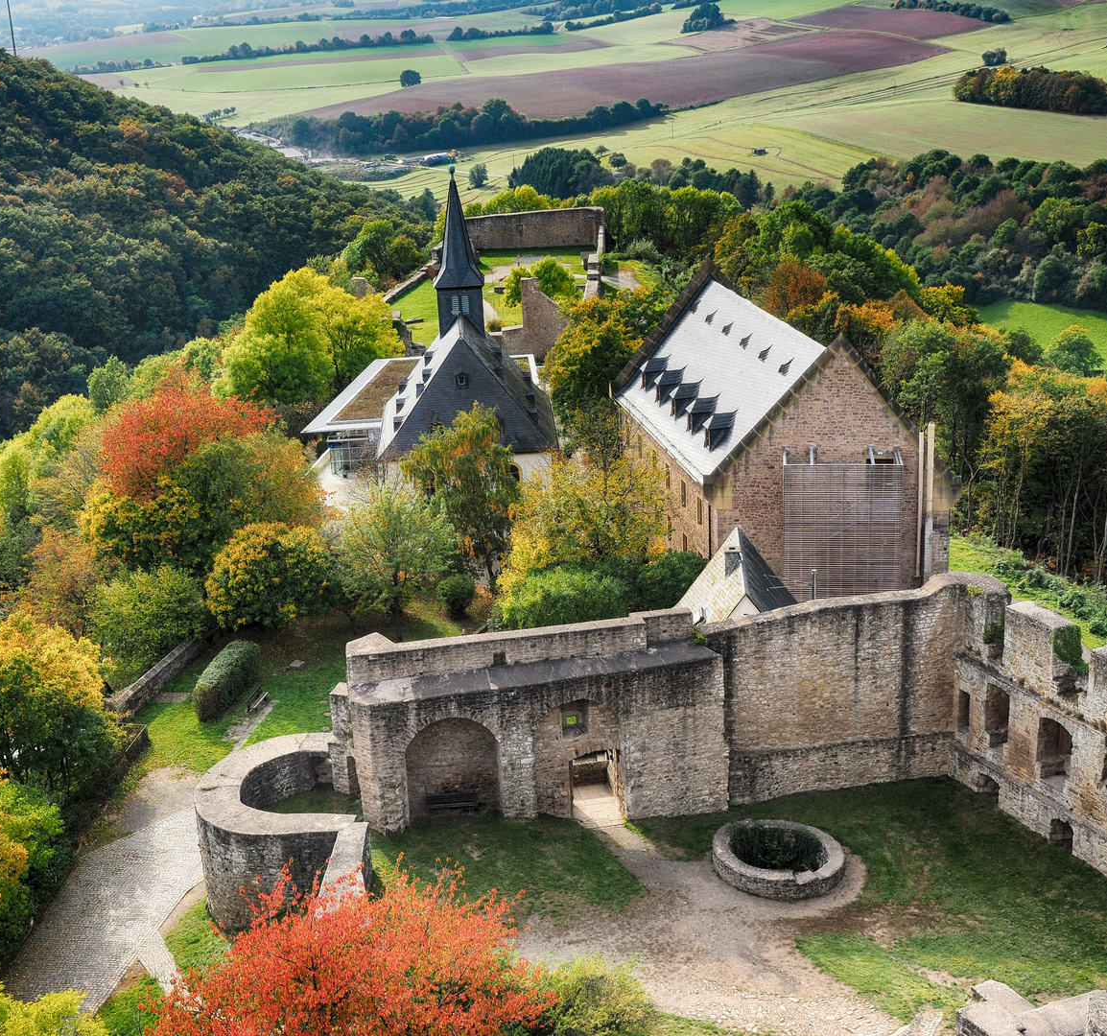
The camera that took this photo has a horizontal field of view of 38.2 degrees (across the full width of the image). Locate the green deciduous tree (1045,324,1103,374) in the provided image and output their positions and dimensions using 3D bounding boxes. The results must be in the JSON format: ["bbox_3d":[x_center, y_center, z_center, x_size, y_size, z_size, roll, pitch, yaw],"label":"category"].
[{"bbox_3d":[134.108,-42.693,409.791,14.500,14.500,14.500,-2,18,0],"label":"green deciduous tree"}]

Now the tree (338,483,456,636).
[{"bbox_3d":[-7.316,2.131,74.792,5.510,7.730,5.230,-3,20,0],"label":"tree"}]

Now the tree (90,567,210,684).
[{"bbox_3d":[-19.226,4.883,75.905,5.700,5.220,5.420,-3,20,0],"label":"tree"}]

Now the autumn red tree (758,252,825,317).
[{"bbox_3d":[17.983,-15.178,119.876,5.580,9.260,5.300,-3,20,0],"label":"autumn red tree"}]

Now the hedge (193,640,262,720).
[{"bbox_3d":[-16.004,7.960,78.758,1.450,2.150,4.900,1,18,12],"label":"hedge"}]

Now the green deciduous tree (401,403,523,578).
[{"bbox_3d":[-5.307,-1.230,95.294,7.200,11.200,7.200,-2,18,0],"label":"green deciduous tree"}]

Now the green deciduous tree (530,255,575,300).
[{"bbox_3d":[-0.058,-31.228,209.025,5.900,6.400,5.900,-2,18,0],"label":"green deciduous tree"}]

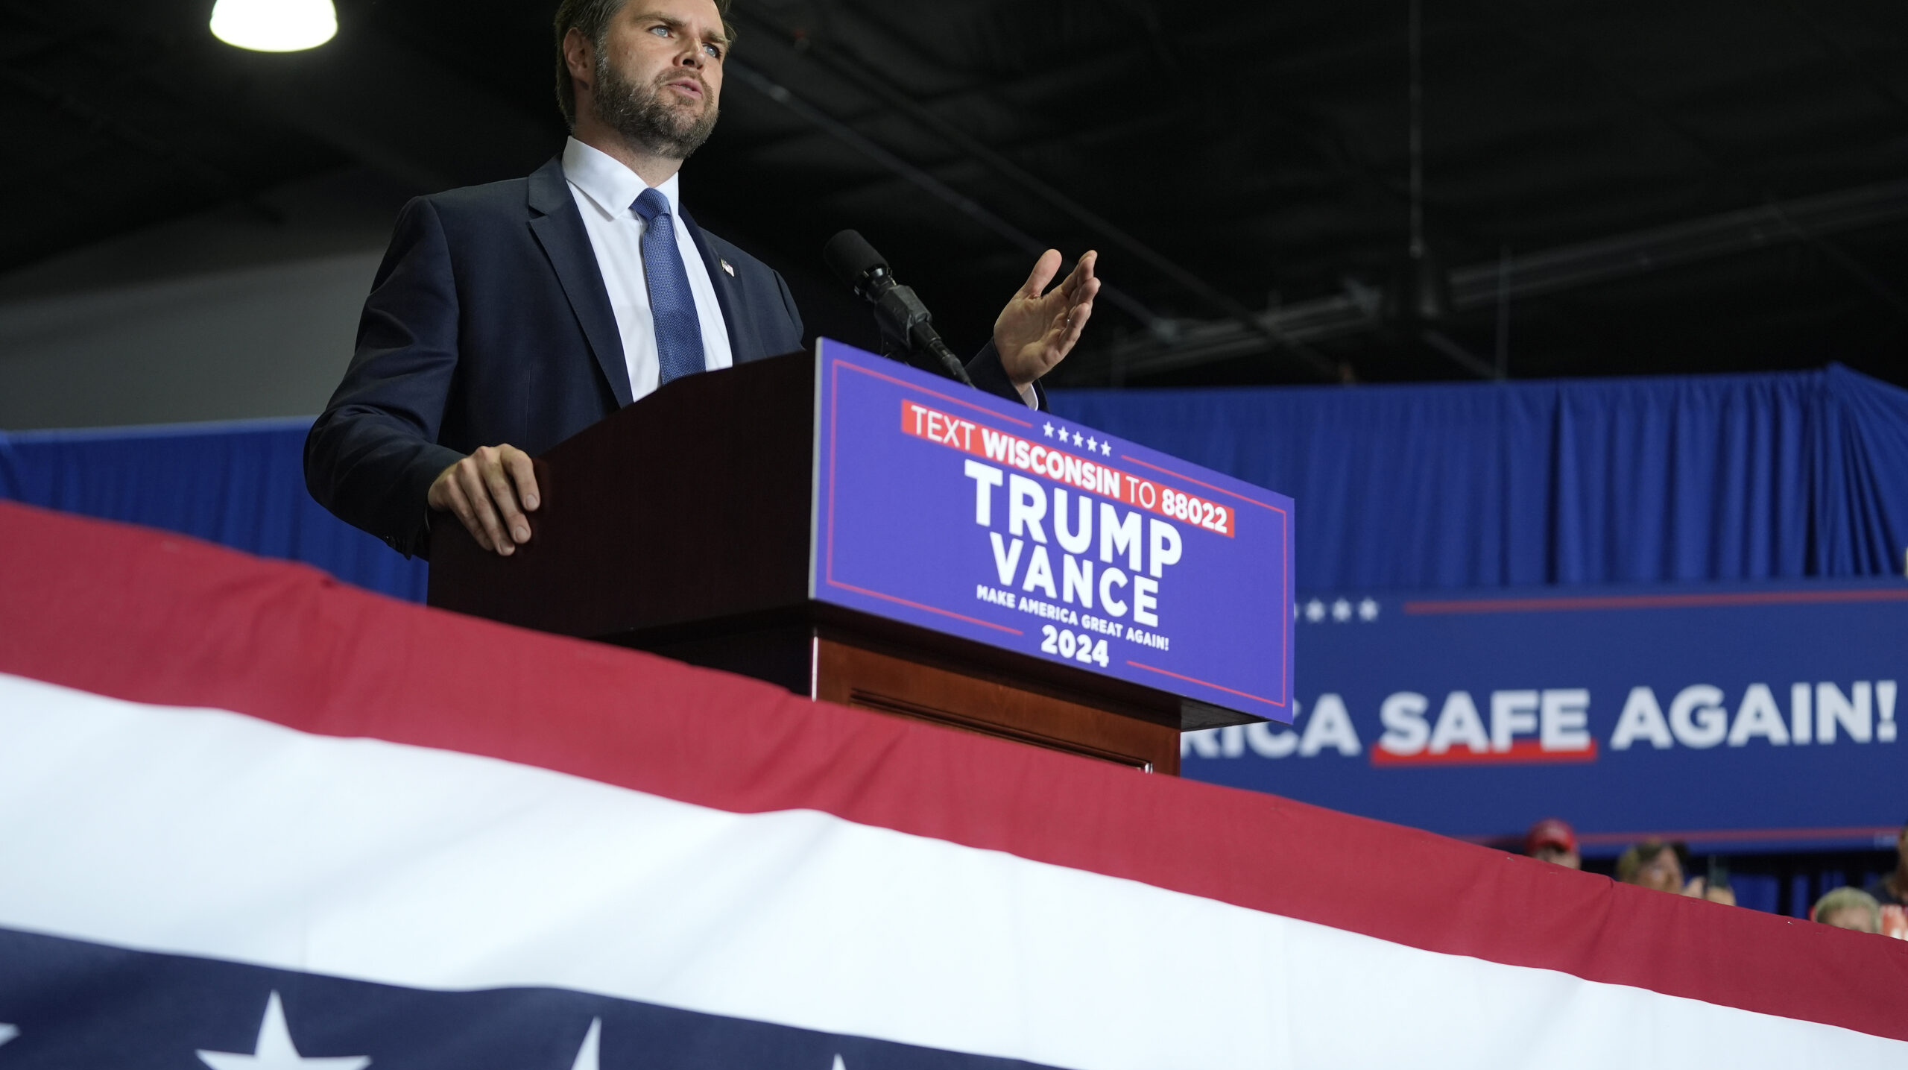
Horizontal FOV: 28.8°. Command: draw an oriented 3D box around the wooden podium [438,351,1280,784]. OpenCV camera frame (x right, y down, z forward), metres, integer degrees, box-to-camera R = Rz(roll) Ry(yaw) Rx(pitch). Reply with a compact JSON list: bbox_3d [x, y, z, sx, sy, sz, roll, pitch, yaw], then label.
[{"bbox_3d":[-0.110,0.500,3.866,0.549,1.180,0.744,-9,-17,39],"label":"wooden podium"}]

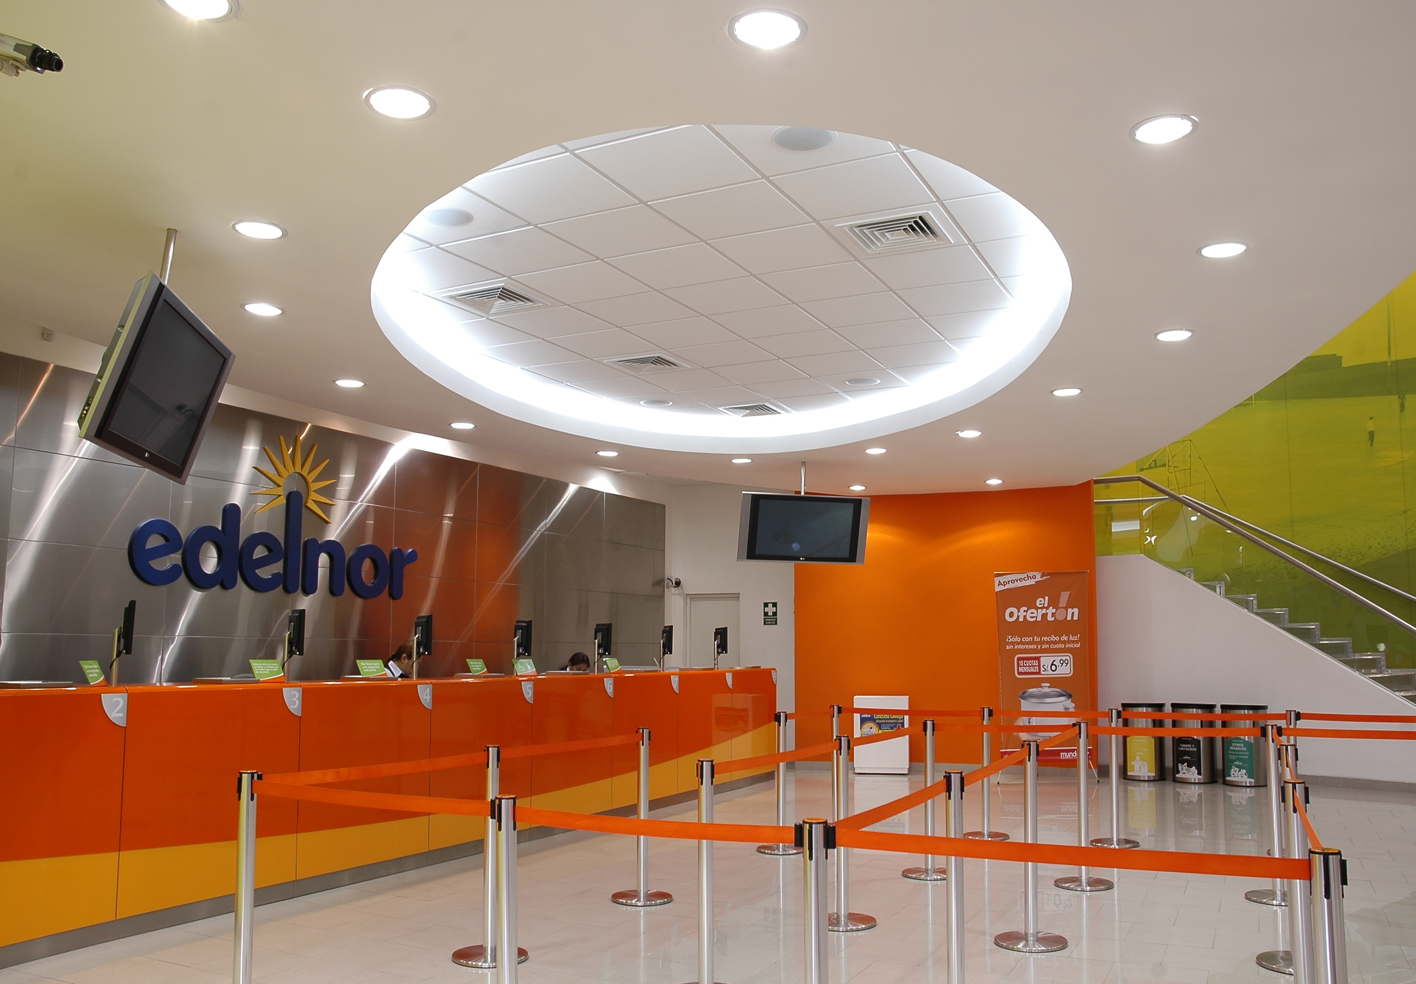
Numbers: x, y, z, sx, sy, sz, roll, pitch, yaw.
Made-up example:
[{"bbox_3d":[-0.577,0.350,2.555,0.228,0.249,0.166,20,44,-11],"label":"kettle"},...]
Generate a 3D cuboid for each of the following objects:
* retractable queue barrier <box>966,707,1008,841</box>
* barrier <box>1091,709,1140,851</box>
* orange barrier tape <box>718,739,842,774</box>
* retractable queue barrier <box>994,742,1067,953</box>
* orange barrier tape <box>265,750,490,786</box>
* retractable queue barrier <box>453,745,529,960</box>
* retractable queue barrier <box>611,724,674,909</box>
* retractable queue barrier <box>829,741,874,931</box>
[{"bbox_3d":[2.203,2.214,8.761,0.356,0.990,0.356,-4,-9,27],"label":"retractable queue barrier"},{"bbox_3d":[2.930,2.062,8.036,0.348,0.957,0.348,-3,-8,19],"label":"barrier"},{"bbox_3d":[0.373,1.272,5.342,0.015,0.057,1.542,-4,-9,27],"label":"orange barrier tape"},{"bbox_3d":[1.631,1.752,5.582,0.356,0.990,0.356,-4,-9,27],"label":"retractable queue barrier"},{"bbox_3d":[-1.395,1.204,4.832,0.015,0.057,1.272,-5,-9,31],"label":"orange barrier tape"},{"bbox_3d":[-1.002,1.677,5.181,0.348,0.957,0.348,1,-8,-11],"label":"retractable queue barrier"},{"bbox_3d":[-0.372,1.844,6.365,0.348,0.957,0.348,0,-8,-3],"label":"retractable queue barrier"},{"bbox_3d":[0.735,1.815,5.989,0.356,0.990,0.356,-4,-9,27],"label":"retractable queue barrier"}]

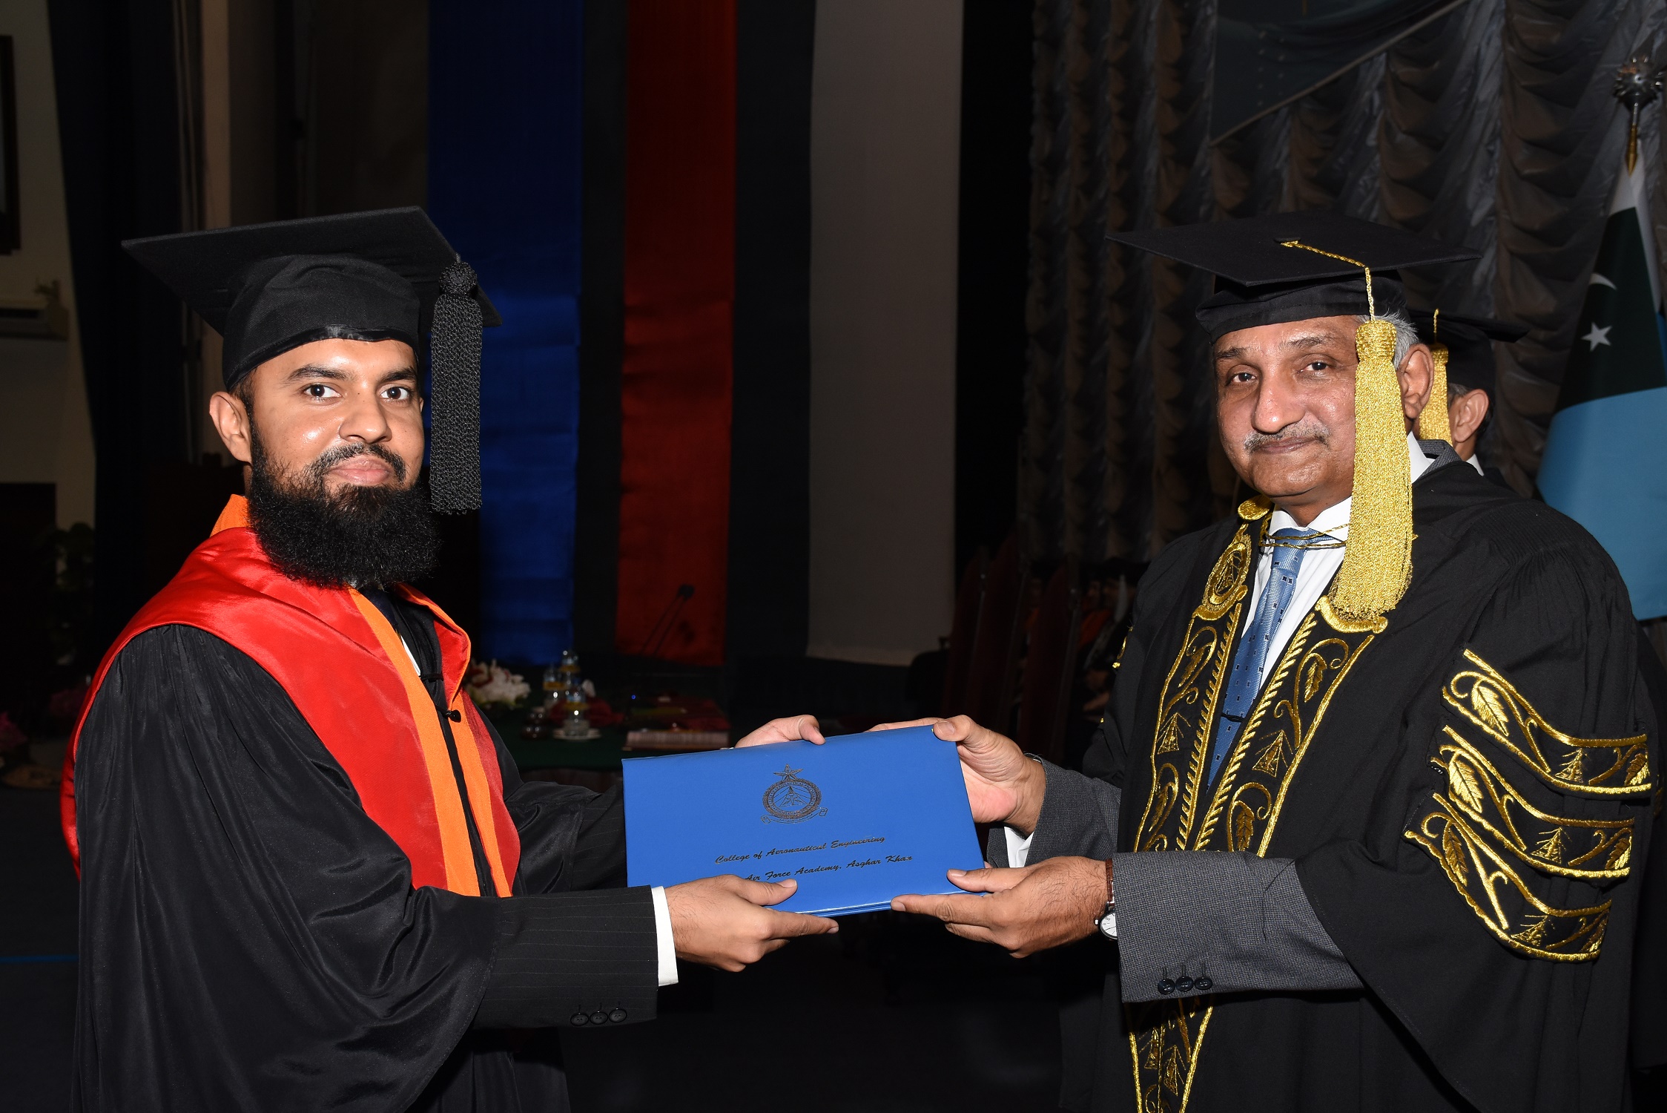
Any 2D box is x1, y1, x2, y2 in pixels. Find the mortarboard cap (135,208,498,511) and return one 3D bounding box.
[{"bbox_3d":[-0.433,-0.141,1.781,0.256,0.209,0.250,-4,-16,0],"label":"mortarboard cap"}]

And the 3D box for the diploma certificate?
[{"bbox_3d":[-0.031,0.241,1.855,0.307,0.014,0.219,-7,37,-2],"label":"diploma certificate"}]

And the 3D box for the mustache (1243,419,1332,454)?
[{"bbox_3d":[0.398,-0.105,1.835,0.076,0.026,0.028,-7,3,34],"label":"mustache"}]

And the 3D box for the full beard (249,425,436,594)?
[{"bbox_3d":[-0.406,-0.041,1.765,0.150,0.145,0.130,-2,-8,-41],"label":"full beard"}]

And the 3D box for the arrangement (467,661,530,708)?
[{"bbox_3d":[-1.145,0.425,6.900,0.280,0.170,0.250,1,2,-6],"label":"arrangement"}]

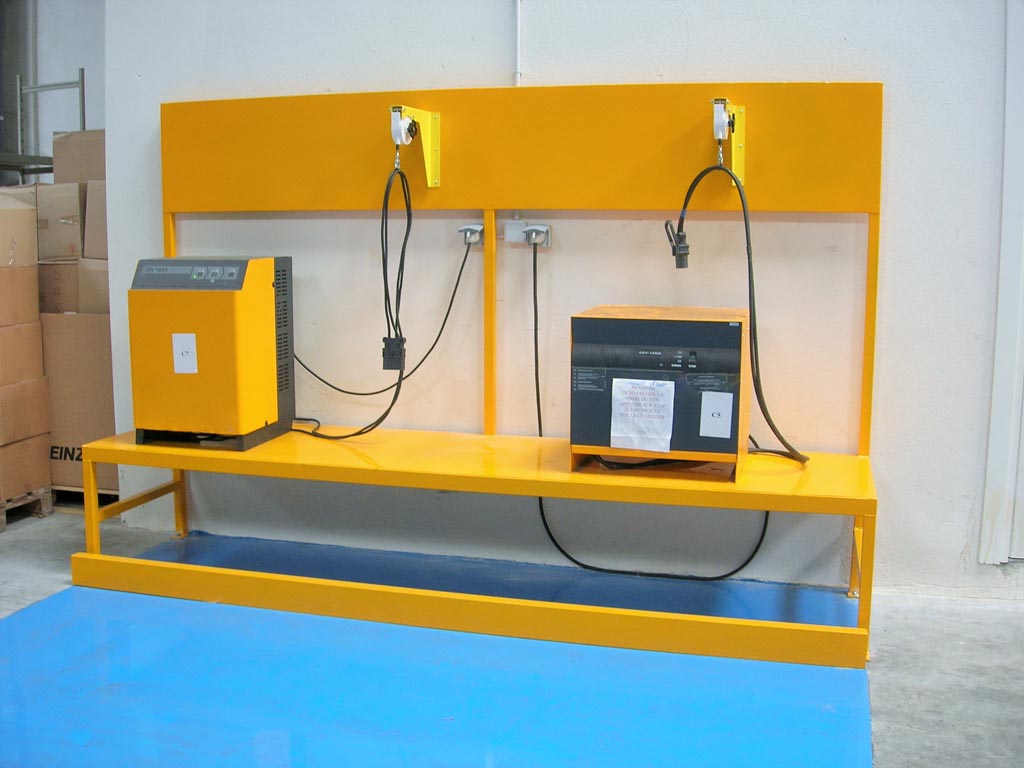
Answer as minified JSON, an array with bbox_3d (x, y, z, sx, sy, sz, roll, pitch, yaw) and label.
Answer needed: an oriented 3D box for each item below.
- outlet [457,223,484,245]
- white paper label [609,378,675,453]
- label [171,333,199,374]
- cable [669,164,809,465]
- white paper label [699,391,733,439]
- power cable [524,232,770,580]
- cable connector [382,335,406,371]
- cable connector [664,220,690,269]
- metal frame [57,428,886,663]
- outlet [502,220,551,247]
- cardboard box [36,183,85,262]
[{"bbox_3d":[-0.161,-0.594,4.479,0.085,0.085,0.098,2,9,15],"label":"outlet"},{"bbox_3d":[0.447,0.109,3.871,0.213,0.243,0.006,2,9,15],"label":"white paper label"},{"bbox_3d":[-1.243,-0.115,4.276,0.101,0.152,0.004,2,9,15],"label":"label"},{"bbox_3d":[0.820,-0.254,4.069,0.465,1.048,0.282,2,9,15],"label":"cable"},{"bbox_3d":[0.684,0.104,3.763,0.102,0.152,0.004,2,9,15],"label":"white paper label"},{"bbox_3d":[0.527,0.109,4.407,0.917,1.302,0.098,2,9,15],"label":"power cable"},{"bbox_3d":[-0.452,-0.119,4.361,0.086,0.129,0.046,2,9,15],"label":"cable connector"},{"bbox_3d":[0.585,-0.493,3.973,0.078,0.161,0.065,2,9,15],"label":"cable connector"},{"bbox_3d":[-0.182,0.528,4.275,2.951,0.539,0.720,2,9,15],"label":"metal frame"},{"bbox_3d":[0.055,-0.603,4.511,0.183,0.102,0.091,2,9,15],"label":"outlet"},{"bbox_3d":[-2.077,-0.783,5.454,0.241,0.360,0.386,2,9,15],"label":"cardboard box"}]

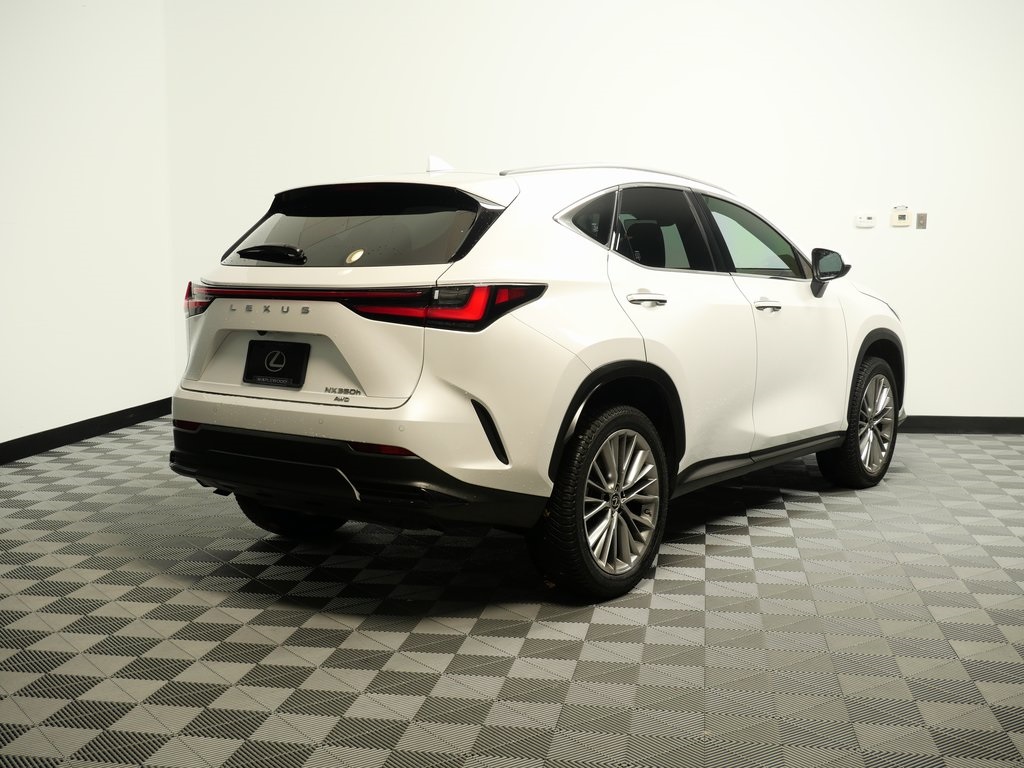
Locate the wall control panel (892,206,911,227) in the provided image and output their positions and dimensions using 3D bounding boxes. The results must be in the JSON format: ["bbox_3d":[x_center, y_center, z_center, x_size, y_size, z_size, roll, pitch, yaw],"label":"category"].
[{"bbox_3d":[2.893,-1.247,7.930,0.145,0.145,0.035,0,6,3],"label":"wall control panel"}]

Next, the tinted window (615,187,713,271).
[{"bbox_3d":[0.574,-0.644,4.375,0.130,0.360,0.800,5,8,39],"label":"tinted window"}]

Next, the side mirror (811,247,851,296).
[{"bbox_3d":[1.641,-0.557,5.378,0.230,0.240,0.170,5,8,39],"label":"side mirror"}]

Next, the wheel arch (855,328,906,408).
[{"bbox_3d":[2.059,-0.066,6.049,0.130,0.500,0.880,5,8,39],"label":"wheel arch"}]

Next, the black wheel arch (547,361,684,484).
[{"bbox_3d":[0.385,0.160,4.007,0.130,0.500,0.920,5,8,39],"label":"black wheel arch"}]

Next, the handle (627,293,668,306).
[{"bbox_3d":[0.520,-0.324,4.097,0.055,0.050,0.260,5,8,39],"label":"handle"}]

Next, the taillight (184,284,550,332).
[{"bbox_3d":[-0.733,-0.307,4.044,1.720,0.170,0.420,5,8,39],"label":"taillight"}]

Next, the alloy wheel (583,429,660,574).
[{"bbox_3d":[0.347,0.446,4.134,0.190,0.555,0.555,5,8,39],"label":"alloy wheel"}]

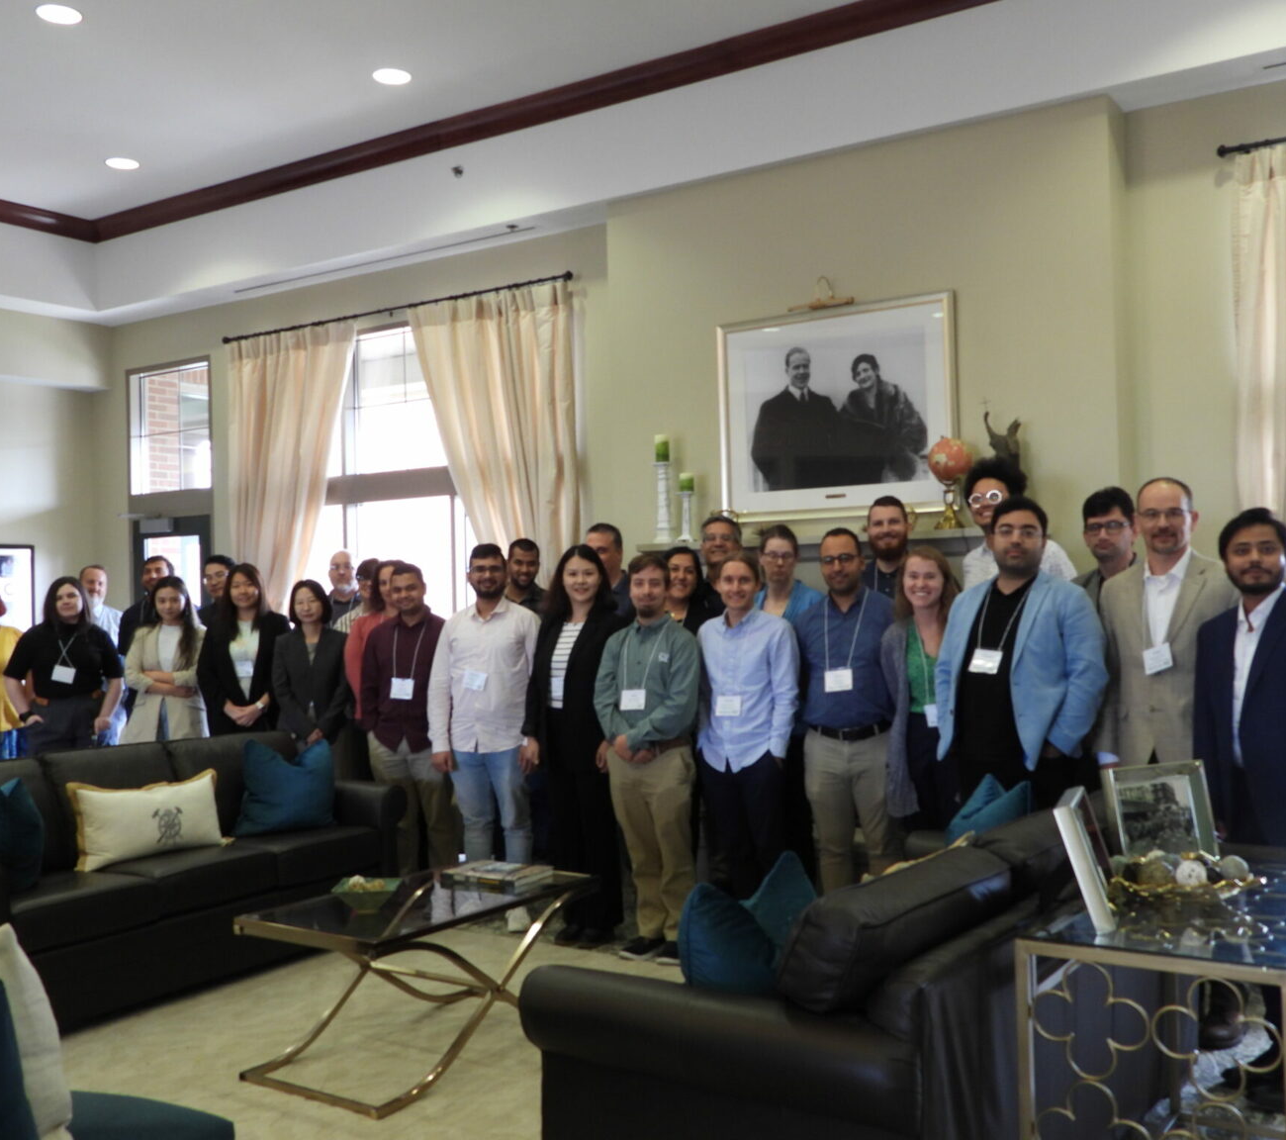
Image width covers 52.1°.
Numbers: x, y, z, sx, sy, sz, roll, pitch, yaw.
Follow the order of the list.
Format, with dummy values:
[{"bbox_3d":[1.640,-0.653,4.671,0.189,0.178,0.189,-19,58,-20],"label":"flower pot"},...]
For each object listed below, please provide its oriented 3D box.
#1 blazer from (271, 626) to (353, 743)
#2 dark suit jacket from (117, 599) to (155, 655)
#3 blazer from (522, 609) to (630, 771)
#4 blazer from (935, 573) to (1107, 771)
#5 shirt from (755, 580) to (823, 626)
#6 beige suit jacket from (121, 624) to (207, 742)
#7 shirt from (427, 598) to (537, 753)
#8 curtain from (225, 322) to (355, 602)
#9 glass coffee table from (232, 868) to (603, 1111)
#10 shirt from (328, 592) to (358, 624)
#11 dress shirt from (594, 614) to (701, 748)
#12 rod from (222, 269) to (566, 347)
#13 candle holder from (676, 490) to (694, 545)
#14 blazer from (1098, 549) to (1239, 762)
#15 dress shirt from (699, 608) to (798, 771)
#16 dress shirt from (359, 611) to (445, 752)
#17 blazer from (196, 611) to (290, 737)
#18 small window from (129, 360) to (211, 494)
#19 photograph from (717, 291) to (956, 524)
[{"bbox_3d":[-1.682,0.595,6.700,0.430,0.610,0.270,-2,0,-12],"label":"blazer"},{"bbox_3d":[-2.705,0.510,7.400,0.480,0.700,0.280,-2,0,-16],"label":"dark suit jacket"},{"bbox_3d":[-0.296,0.527,5.820,0.460,0.700,0.260,-2,0,13],"label":"blazer"},{"bbox_3d":[1.208,0.329,4.220,0.530,0.640,0.300,-2,-1,38],"label":"blazer"},{"bbox_3d":[0.620,0.348,5.800,0.460,0.620,0.270,-2,0,13],"label":"shirt"},{"bbox_3d":[-2.446,0.630,6.750,0.450,0.720,0.320,-1,-1,-15],"label":"beige suit jacket"},{"bbox_3d":[-0.713,0.472,5.880,0.500,0.680,0.270,-2,-1,7],"label":"shirt"},{"bbox_3d":[-2.360,0.017,8.941,1.187,3.307,0.160,-2,-1,34],"label":"curtain"},{"bbox_3d":[-0.735,1.375,4.513,0.639,0.512,1.057,-2,0,37],"label":"glass coffee table"},{"bbox_3d":[-1.739,0.491,7.647,0.500,0.740,0.290,-1,0,3],"label":"shirt"},{"bbox_3d":[0.019,0.463,5.400,0.440,0.550,0.270,-2,-1,15],"label":"dress shirt"},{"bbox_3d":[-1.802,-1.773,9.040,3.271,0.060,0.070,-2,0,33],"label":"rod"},{"bbox_3d":[0.220,-0.273,6.880,0.100,0.285,0.100,-2,-1,34],"label":"candle holder"},{"bbox_3d":[1.703,0.301,4.250,0.480,0.720,0.280,-2,-1,34],"label":"blazer"},{"bbox_3d":[0.429,0.503,5.500,0.450,0.690,0.260,-2,0,21],"label":"dress shirt"},{"bbox_3d":[-1.088,0.510,6.050,0.450,0.650,0.280,-2,0,-7],"label":"dress shirt"},{"bbox_3d":[-2.029,0.557,6.680,0.460,0.700,0.280,-1,-1,-15],"label":"blazer"},{"bbox_3d":[-3.610,-1.088,10.080,0.980,0.980,0.100,-2,-1,33],"label":"small window"},{"bbox_3d":[0.942,-0.772,6.535,1.262,1.034,0.045,-2,-1,34],"label":"photograph"}]

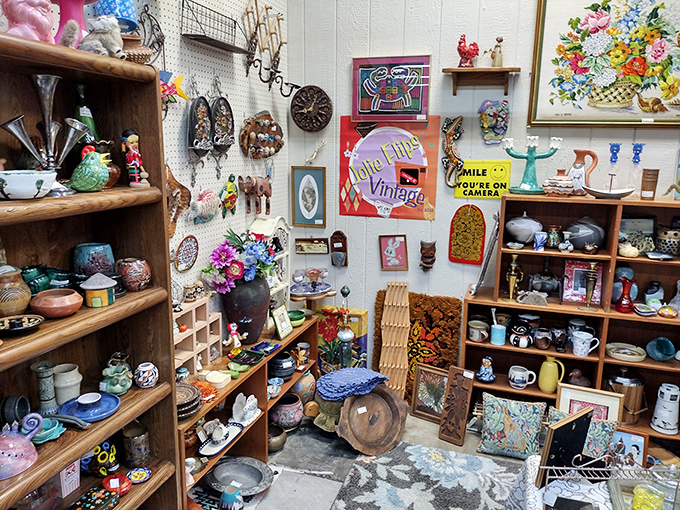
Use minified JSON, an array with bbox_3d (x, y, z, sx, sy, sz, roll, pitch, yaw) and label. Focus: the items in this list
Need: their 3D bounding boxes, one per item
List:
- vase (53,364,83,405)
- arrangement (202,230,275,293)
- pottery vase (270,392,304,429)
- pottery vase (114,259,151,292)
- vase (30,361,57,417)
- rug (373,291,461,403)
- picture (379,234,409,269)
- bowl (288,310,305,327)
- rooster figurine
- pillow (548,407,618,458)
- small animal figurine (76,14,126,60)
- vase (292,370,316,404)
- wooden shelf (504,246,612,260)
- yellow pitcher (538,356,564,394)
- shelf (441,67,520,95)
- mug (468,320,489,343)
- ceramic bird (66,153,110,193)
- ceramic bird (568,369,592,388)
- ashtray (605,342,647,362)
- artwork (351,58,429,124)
[{"bbox_3d":[-0.875,0.419,1.700,0.088,0.117,0.088,5,12,19],"label":"vase"},{"bbox_3d":[-0.487,0.041,2.587,0.355,0.305,0.280,-1,12,-10],"label":"arrangement"},{"bbox_3d":[-0.301,0.896,2.997,0.200,0.170,0.200,1,12,0],"label":"pottery vase"},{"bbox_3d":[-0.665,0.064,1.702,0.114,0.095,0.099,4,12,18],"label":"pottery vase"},{"bbox_3d":[-0.900,0.414,1.634,0.077,0.151,0.077,5,12,19],"label":"vase"},{"bbox_3d":[0.458,0.590,3.261,0.525,0.705,0.045,5,7,18],"label":"rug"},{"bbox_3d":[0.327,-0.012,3.205,0.164,0.218,0.018,-1,10,20],"label":"picture"},{"bbox_3d":[-0.253,0.373,3.070,0.108,0.064,0.108,1,12,0],"label":"bowl"},{"bbox_3d":[0.687,-1.091,2.851,0.116,0.181,0.072,4,12,18],"label":"rooster figurine"},{"bbox_3d":[1.151,0.924,2.574,0.305,0.305,0.100,11,7,10],"label":"pillow"},{"bbox_3d":[-0.656,-0.610,1.464,0.140,0.120,0.105,8,14,32],"label":"small animal figurine"},{"bbox_3d":[-0.219,0.819,3.255,0.145,0.220,0.145,1,12,0],"label":"vase"},{"bbox_3d":[1.110,-0.029,2.754,0.494,0.020,0.300,5,12,19],"label":"wooden shelf"},{"bbox_3d":[1.095,0.612,2.740,0.120,0.190,0.096,4,12,16],"label":"yellow pitcher"},{"bbox_3d":[0.749,-0.913,2.815,0.398,0.138,0.120,5,12,19],"label":"shelf"},{"bbox_3d":[0.764,0.426,2.889,0.100,0.090,0.138,-3,12,-18],"label":"mug"},{"bbox_3d":[-0.729,-0.250,1.536,0.125,0.128,0.092,-1,12,-10],"label":"ceramic bird"},{"bbox_3d":[1.267,0.655,2.793,0.120,0.112,0.075,1,12,0],"label":"ceramic bird"},{"bbox_3d":[1.464,0.495,2.713,0.191,0.037,0.191,4,12,18],"label":"ashtray"},{"bbox_3d":[0.290,-0.944,3.029,0.459,0.368,0.022,5,12,19],"label":"artwork"}]

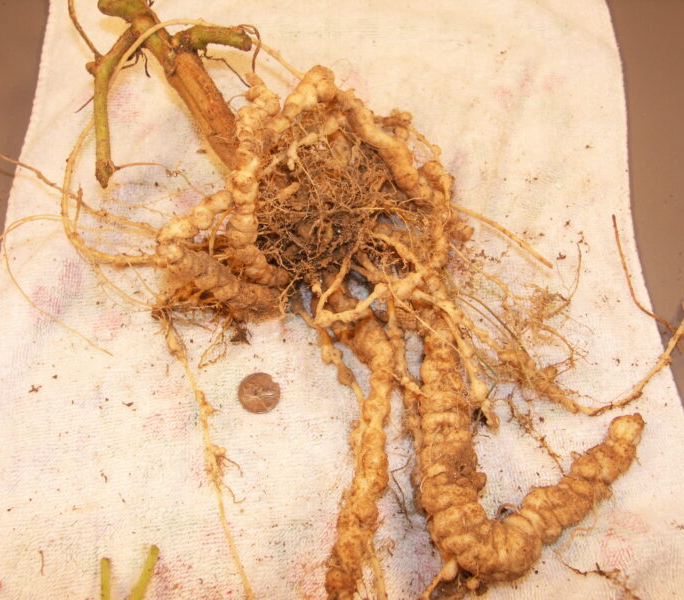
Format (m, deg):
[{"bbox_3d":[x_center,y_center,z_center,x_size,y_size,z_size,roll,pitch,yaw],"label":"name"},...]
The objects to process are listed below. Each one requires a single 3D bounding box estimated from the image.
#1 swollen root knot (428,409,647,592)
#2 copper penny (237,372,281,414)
[{"bbox_3d":[0.082,0.080,0.291,0.095,0.030,0.069,0,67,0],"label":"swollen root knot"},{"bbox_3d":[-0.037,0.042,0.324,0.019,0.002,0.019,0,67,0],"label":"copper penny"}]

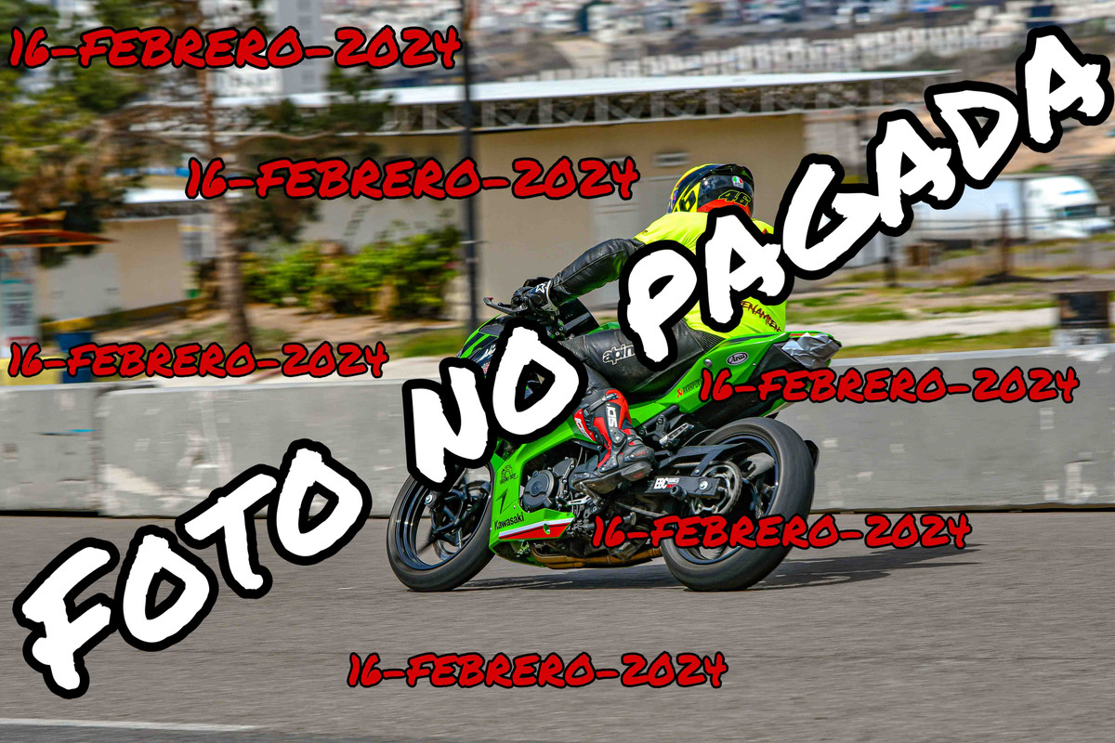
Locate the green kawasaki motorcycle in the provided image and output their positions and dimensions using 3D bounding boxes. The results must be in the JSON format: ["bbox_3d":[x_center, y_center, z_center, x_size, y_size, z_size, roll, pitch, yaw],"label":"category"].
[{"bbox_3d":[0.189,0.228,18.855,1.969,1.116,0.720,-2,-26,46],"label":"green kawasaki motorcycle"}]

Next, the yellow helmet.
[{"bbox_3d":[0.533,-0.589,19.250,0.260,0.270,0.340,20,-22,-37],"label":"yellow helmet"}]

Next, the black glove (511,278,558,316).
[{"bbox_3d":[-0.078,-0.254,19.050,0.165,0.120,0.110,-11,-4,39],"label":"black glove"}]

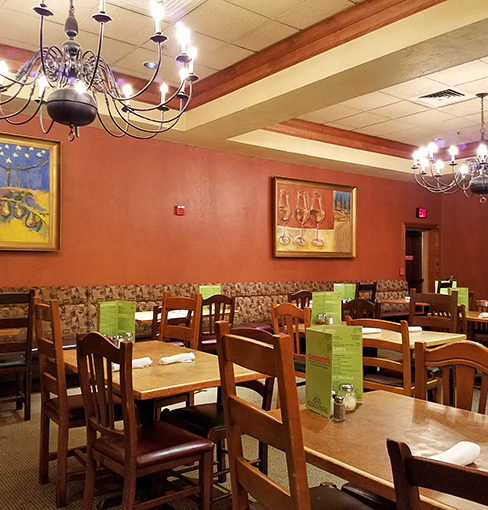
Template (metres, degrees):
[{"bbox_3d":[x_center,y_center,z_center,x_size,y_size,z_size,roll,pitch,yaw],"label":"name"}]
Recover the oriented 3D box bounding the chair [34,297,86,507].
[{"bbox_3d":[-0.921,0.797,2.989,0.500,1.090,0.430,0,0,-37],"label":"chair"}]

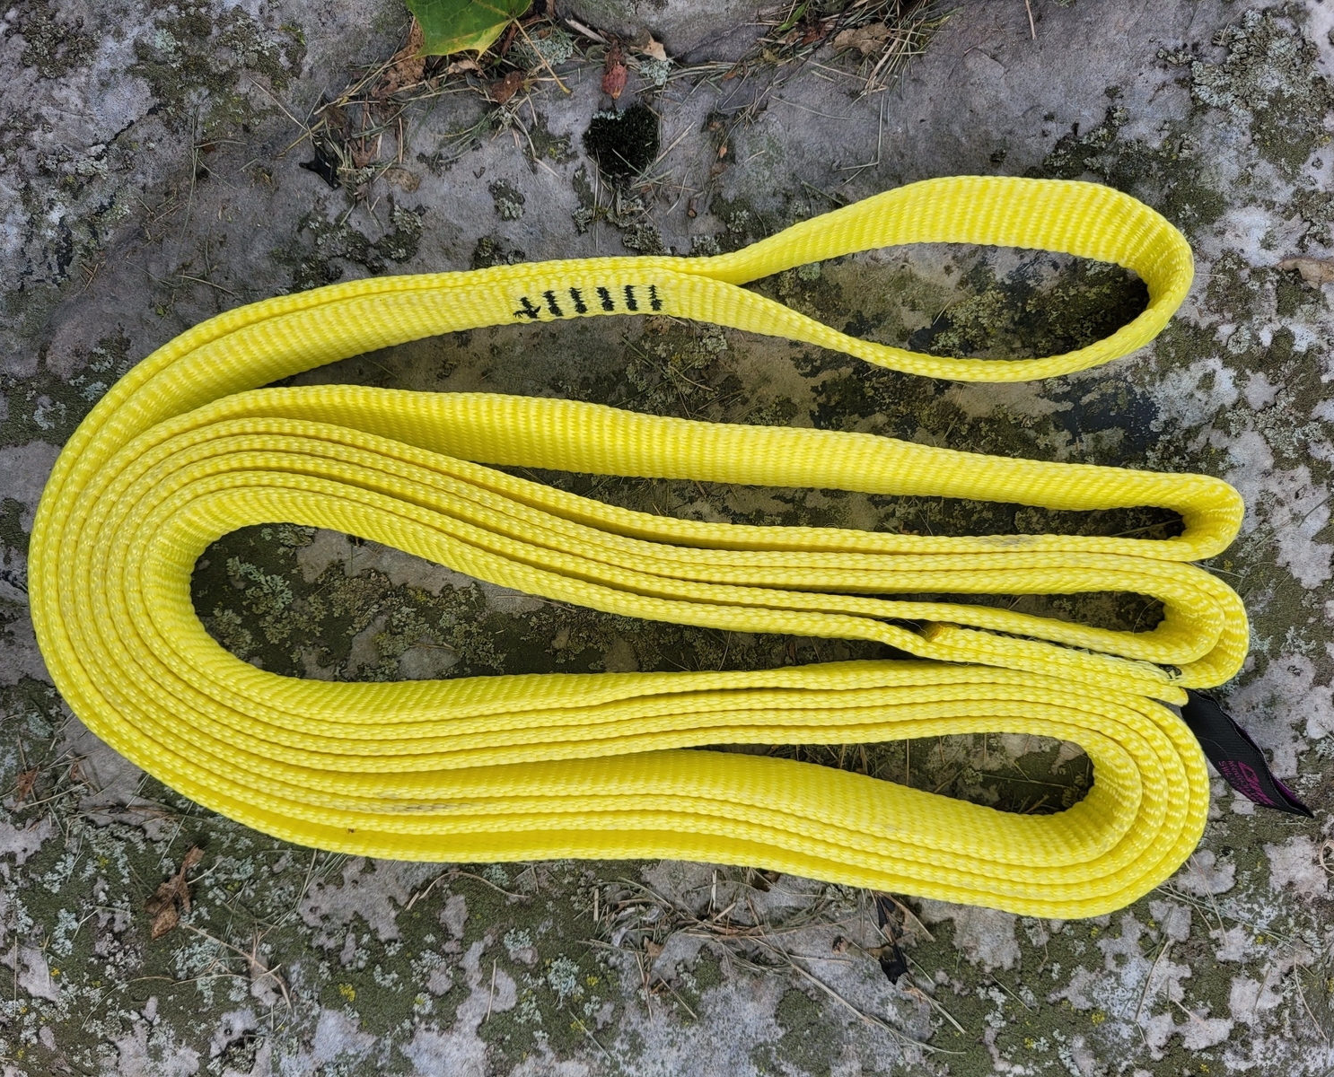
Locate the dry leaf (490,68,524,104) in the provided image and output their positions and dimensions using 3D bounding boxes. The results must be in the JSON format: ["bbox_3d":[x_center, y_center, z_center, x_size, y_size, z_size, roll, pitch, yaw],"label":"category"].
[{"bbox_3d":[-0.041,-0.116,0.277,0.011,0.005,0.007,-45,88,-2],"label":"dry leaf"}]

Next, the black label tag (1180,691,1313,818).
[{"bbox_3d":[0.141,0.053,0.261,0.041,0.008,0.011,41,107,1],"label":"black label tag"}]

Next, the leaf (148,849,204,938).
[{"bbox_3d":[-0.120,0.087,0.264,0.011,0.006,0.025,25,87,1],"label":"leaf"}]

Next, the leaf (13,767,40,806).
[{"bbox_3d":[-0.159,0.061,0.267,0.004,0.004,0.010,28,87,2],"label":"leaf"}]

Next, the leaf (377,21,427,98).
[{"bbox_3d":[-0.067,-0.123,0.276,0.010,0.007,0.022,25,87,1],"label":"leaf"}]

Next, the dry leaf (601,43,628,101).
[{"bbox_3d":[-0.014,-0.120,0.277,0.006,0.005,0.014,8,87,0],"label":"dry leaf"}]

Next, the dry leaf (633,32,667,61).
[{"bbox_3d":[-0.004,-0.126,0.277,0.010,0.006,0.006,31,87,2],"label":"dry leaf"}]

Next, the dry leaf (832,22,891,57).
[{"bbox_3d":[0.050,-0.128,0.278,0.015,0.005,0.008,-14,87,-1],"label":"dry leaf"}]

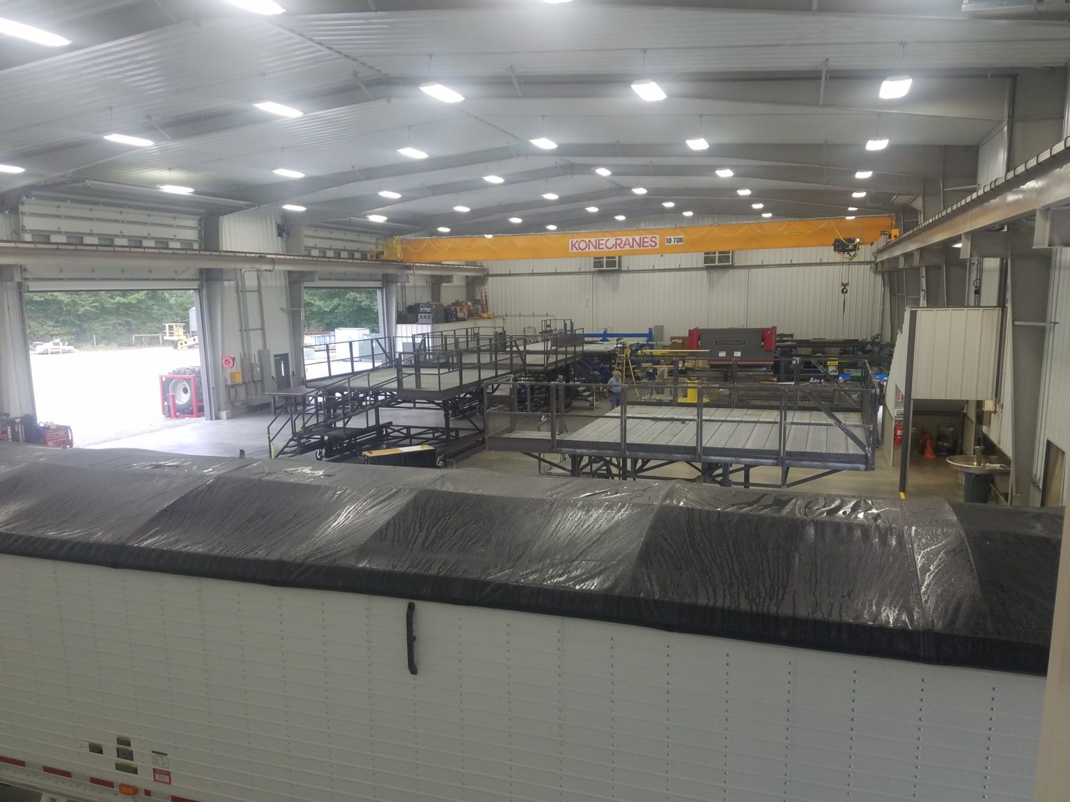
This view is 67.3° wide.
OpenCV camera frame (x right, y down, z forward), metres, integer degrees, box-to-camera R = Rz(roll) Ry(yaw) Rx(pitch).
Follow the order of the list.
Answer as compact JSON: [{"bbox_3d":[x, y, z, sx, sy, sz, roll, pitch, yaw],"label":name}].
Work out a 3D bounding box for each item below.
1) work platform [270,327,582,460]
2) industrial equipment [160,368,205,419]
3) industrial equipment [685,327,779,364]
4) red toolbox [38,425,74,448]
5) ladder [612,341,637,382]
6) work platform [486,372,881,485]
[{"bbox_3d":[-2.857,-0.669,28.544,6.000,3.160,13.200,2,8,20],"label":"work platform"},{"bbox_3d":[-14.151,-0.389,32.635,1.720,1.960,1.250,2,8,20],"label":"industrial equipment"},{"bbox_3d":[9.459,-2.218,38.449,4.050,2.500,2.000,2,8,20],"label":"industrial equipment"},{"bbox_3d":[-15.403,1.215,25.754,0.440,0.750,0.920,2,8,20],"label":"red toolbox"},{"bbox_3d":[3.754,-1.217,34.332,0.620,2.200,1.300,6,11,43],"label":"ladder"},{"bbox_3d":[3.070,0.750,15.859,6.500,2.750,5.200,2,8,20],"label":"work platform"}]

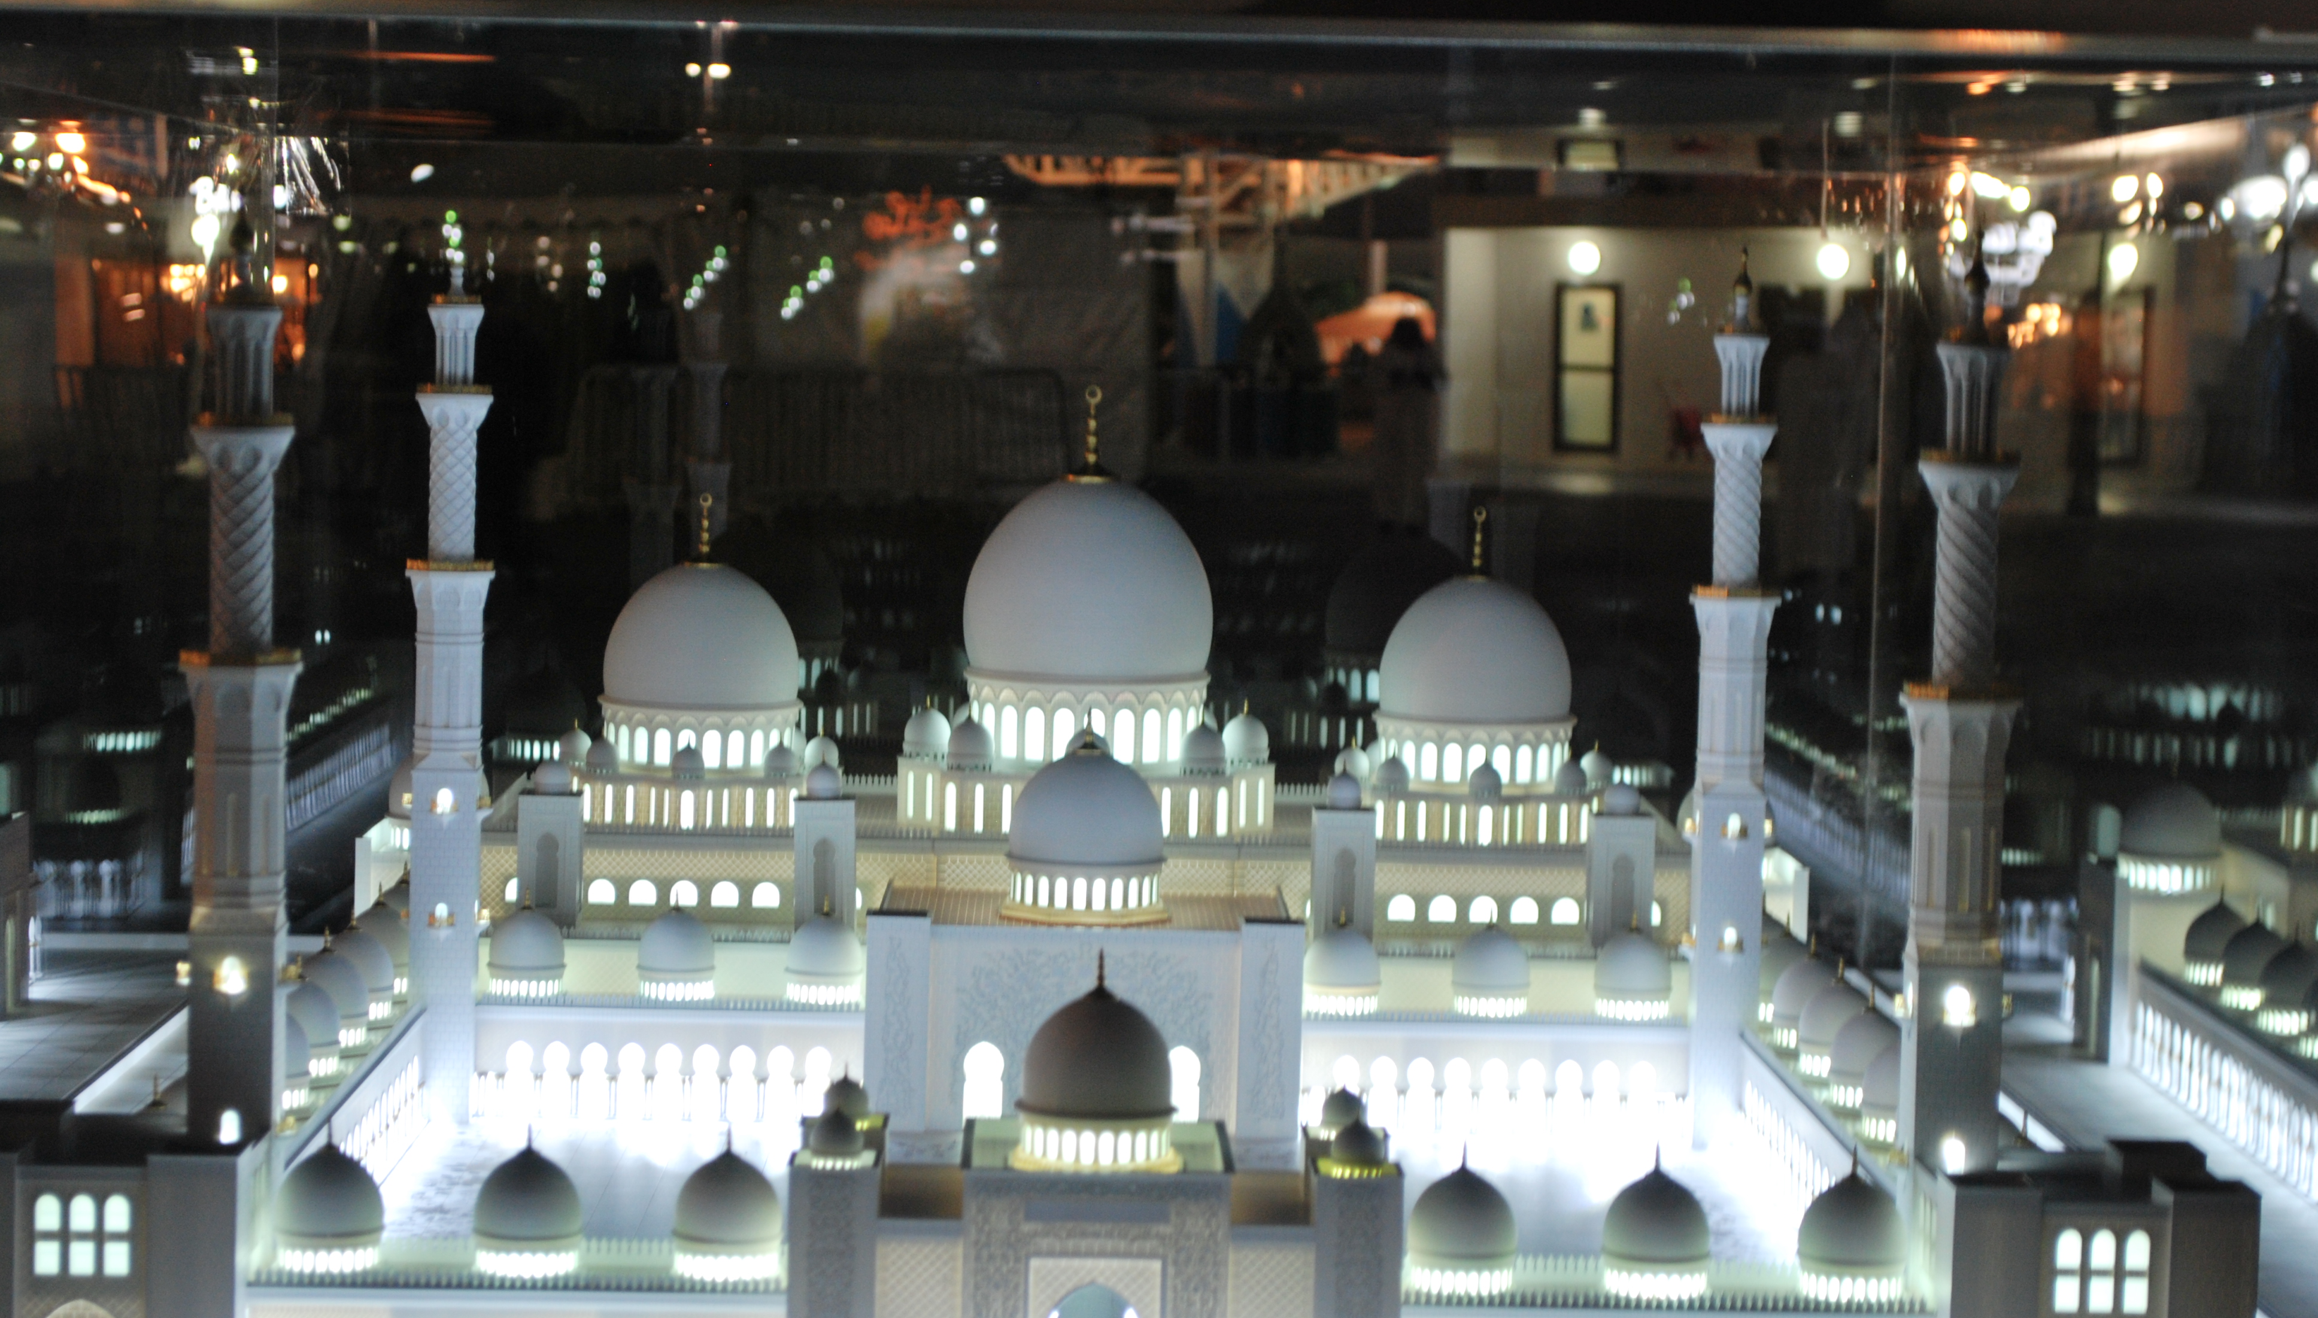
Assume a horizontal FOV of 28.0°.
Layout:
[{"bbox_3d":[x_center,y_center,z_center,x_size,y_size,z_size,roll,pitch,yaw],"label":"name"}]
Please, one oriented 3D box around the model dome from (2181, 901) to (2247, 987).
[{"bbox_3d":[0.960,0.254,4.195,0.067,0.076,0.067,1,4,-1],"label":"model dome"}]

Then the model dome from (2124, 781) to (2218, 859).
[{"bbox_3d":[0.972,0.153,4.455,0.096,0.070,0.096,1,4,-1],"label":"model dome"}]

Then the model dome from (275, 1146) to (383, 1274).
[{"bbox_3d":[-0.524,0.345,2.932,0.067,0.076,0.067,1,4,-1],"label":"model dome"}]

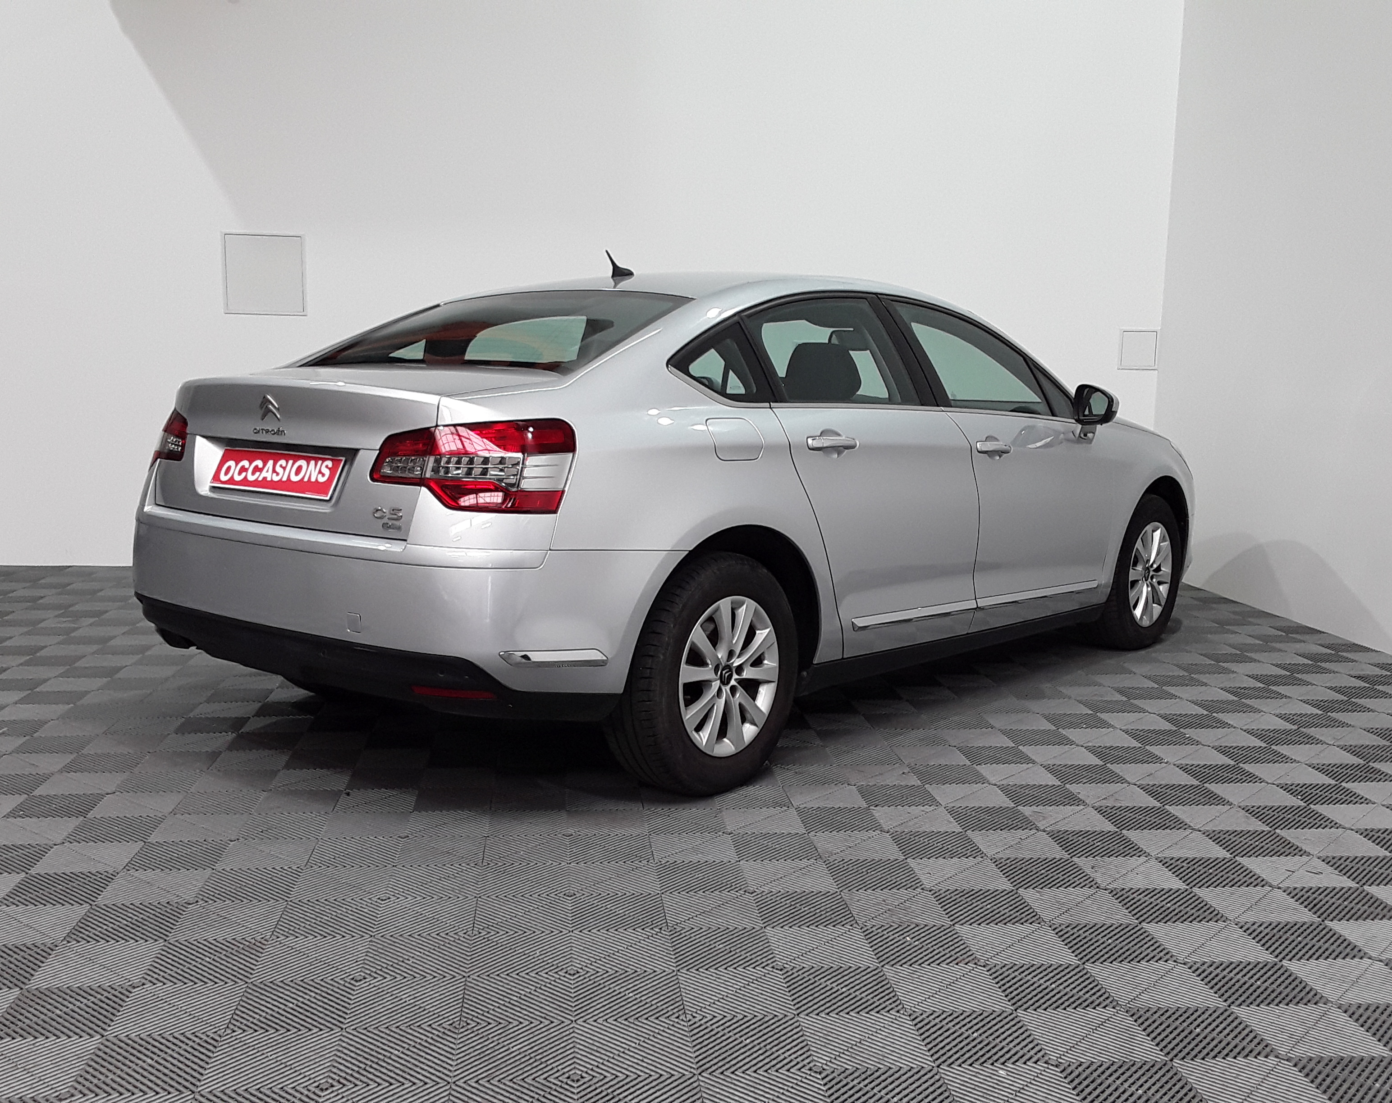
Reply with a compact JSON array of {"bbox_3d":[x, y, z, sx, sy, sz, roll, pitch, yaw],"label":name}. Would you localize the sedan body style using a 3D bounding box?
[{"bbox_3d":[0.370,-0.280,4.570,1.900,1.460,4.720,8,10,40],"label":"sedan body style"}]

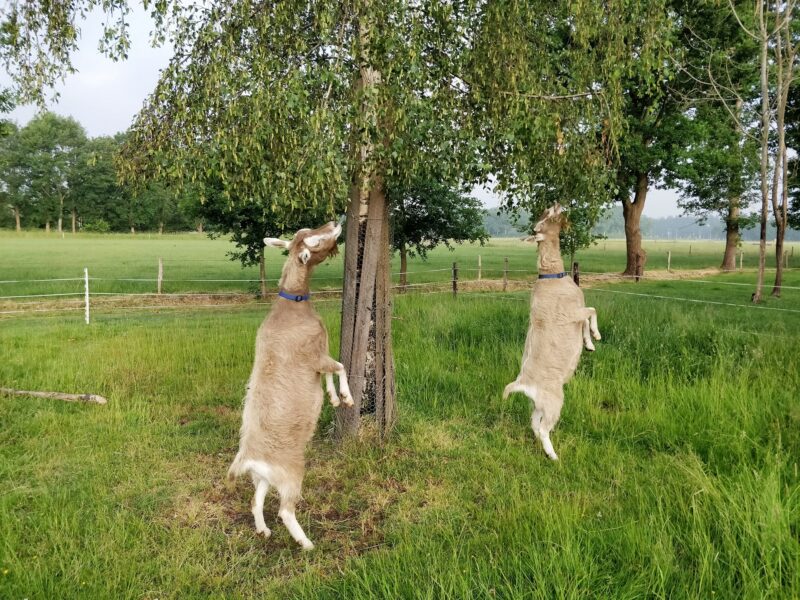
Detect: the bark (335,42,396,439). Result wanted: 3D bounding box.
[{"bbox_3d":[-0.262,-0.372,4.208,0.480,2.989,0.480,1,7,0],"label":"bark"}]

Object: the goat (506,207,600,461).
[{"bbox_3d":[1.051,0.243,3.853,0.640,1.790,0.370,0,7,-8],"label":"goat"}]

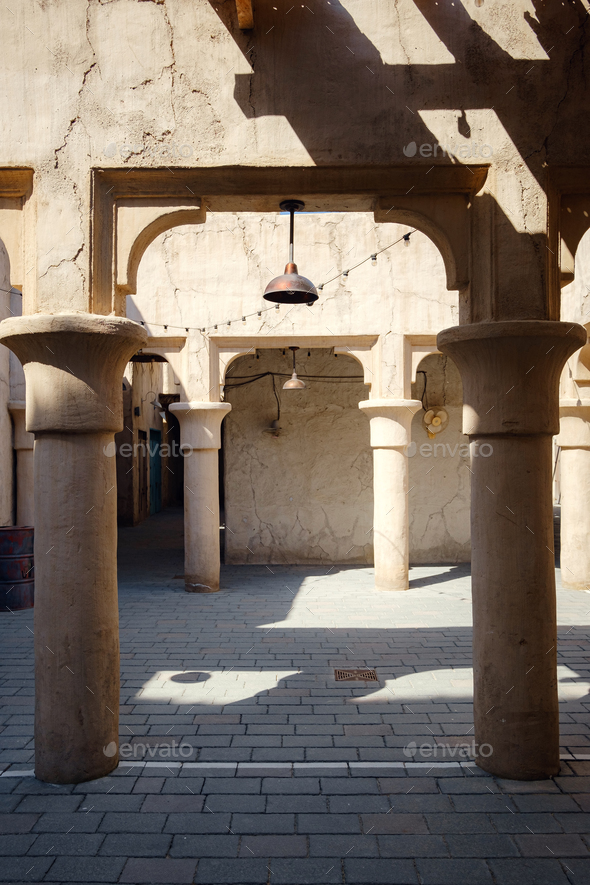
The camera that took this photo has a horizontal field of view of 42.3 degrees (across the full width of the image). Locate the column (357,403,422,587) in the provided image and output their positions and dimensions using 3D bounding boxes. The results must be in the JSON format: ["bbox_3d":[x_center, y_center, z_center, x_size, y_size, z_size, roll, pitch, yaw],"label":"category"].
[{"bbox_3d":[1.232,0.679,9.669,0.780,2.350,0.780,0,-1,0],"label":"column"}]

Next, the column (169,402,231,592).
[{"bbox_3d":[-1.198,0.688,9.619,0.780,2.345,0.780,0,-1,0],"label":"column"}]

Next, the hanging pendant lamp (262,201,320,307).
[{"bbox_3d":[-0.023,-1.042,4.170,0.302,0.502,0.302,0,-1,0],"label":"hanging pendant lamp"}]

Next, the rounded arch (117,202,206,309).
[{"bbox_3d":[-0.723,-1.059,4.160,0.445,0.465,0.260,0,-1,0],"label":"rounded arch"}]

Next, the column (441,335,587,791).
[{"bbox_3d":[1.192,0.580,4.140,0.785,2.345,0.785,0,-1,0],"label":"column"}]

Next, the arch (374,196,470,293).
[{"bbox_3d":[0.686,-1.078,4.191,0.475,0.445,0.260,0,-1,0],"label":"arch"}]

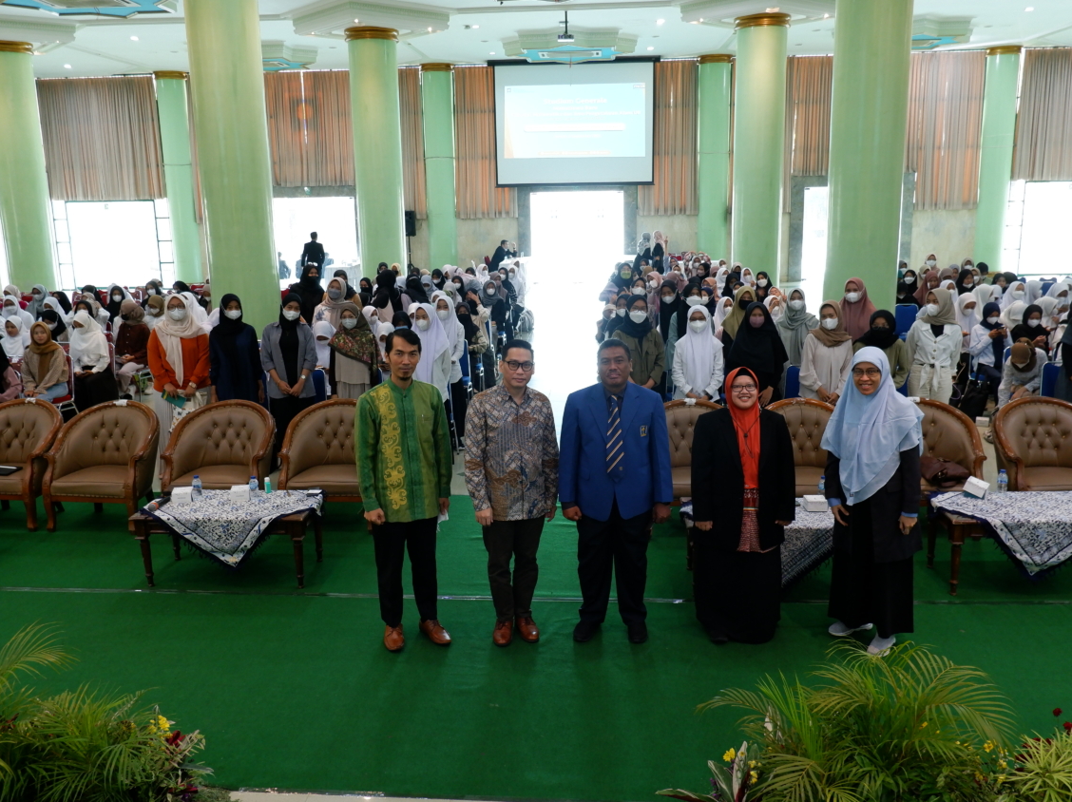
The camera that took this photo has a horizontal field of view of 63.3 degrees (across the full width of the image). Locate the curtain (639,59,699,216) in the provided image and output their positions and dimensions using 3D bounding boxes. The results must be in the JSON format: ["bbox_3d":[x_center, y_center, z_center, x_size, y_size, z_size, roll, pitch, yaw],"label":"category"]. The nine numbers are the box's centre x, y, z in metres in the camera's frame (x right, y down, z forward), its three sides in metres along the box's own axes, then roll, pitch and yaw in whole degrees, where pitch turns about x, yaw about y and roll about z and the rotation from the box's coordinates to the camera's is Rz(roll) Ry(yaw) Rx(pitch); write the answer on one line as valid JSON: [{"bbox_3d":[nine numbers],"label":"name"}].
[{"bbox_3d":[3.355,-6.677,22.115,1.620,3.834,0.180,0,13,3],"label":"curtain"}]

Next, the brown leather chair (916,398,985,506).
[{"bbox_3d":[2.766,0.469,6.383,0.770,0.850,0.720,2,13,11],"label":"brown leather chair"}]

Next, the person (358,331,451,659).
[{"bbox_3d":[-0.675,0.464,4.697,0.530,1.738,0.340,-2,13,-6],"label":"person"}]

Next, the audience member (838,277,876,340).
[{"bbox_3d":[3.182,-0.428,8.758,0.460,1.610,0.300,1,11,9],"label":"audience member"}]

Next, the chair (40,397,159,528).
[{"bbox_3d":[-3.273,0.486,6.755,0.760,0.870,0.680,0,13,3],"label":"chair"}]

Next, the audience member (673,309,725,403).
[{"bbox_3d":[1.444,-0.085,7.770,0.450,1.530,0.300,0,11,6],"label":"audience member"}]

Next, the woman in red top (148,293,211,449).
[{"bbox_3d":[-3.155,-0.145,7.806,0.530,1.631,0.380,-2,13,-6],"label":"woman in red top"}]

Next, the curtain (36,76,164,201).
[{"bbox_3d":[-13.239,-7.986,26.508,3.639,3.617,0.200,0,11,4],"label":"curtain"}]

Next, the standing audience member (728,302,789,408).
[{"bbox_3d":[1.870,-0.098,7.471,0.500,1.517,0.360,-1,13,-1],"label":"standing audience member"}]

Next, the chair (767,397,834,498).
[{"bbox_3d":[2.007,0.466,6.441,0.760,0.870,0.680,0,13,3],"label":"chair"}]

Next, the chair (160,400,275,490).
[{"bbox_3d":[-2.363,0.483,6.745,0.770,0.850,0.720,0,13,5],"label":"chair"}]

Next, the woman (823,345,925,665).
[{"bbox_3d":[1.760,0.509,4.553,0.530,1.620,0.400,3,13,17],"label":"woman"}]

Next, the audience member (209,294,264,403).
[{"bbox_3d":[-2.673,-0.135,7.772,0.480,1.610,0.320,-3,13,-7],"label":"audience member"}]

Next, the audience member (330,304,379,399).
[{"bbox_3d":[-1.660,-0.116,8.054,0.470,1.570,0.300,-1,11,1],"label":"audience member"}]

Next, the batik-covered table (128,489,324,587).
[{"bbox_3d":[-1.984,0.897,5.728,1.120,0.480,0.550,0,13,4],"label":"batik-covered table"}]

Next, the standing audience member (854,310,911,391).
[{"bbox_3d":[3.046,-0.063,7.746,0.480,1.490,0.300,1,11,9],"label":"standing audience member"}]

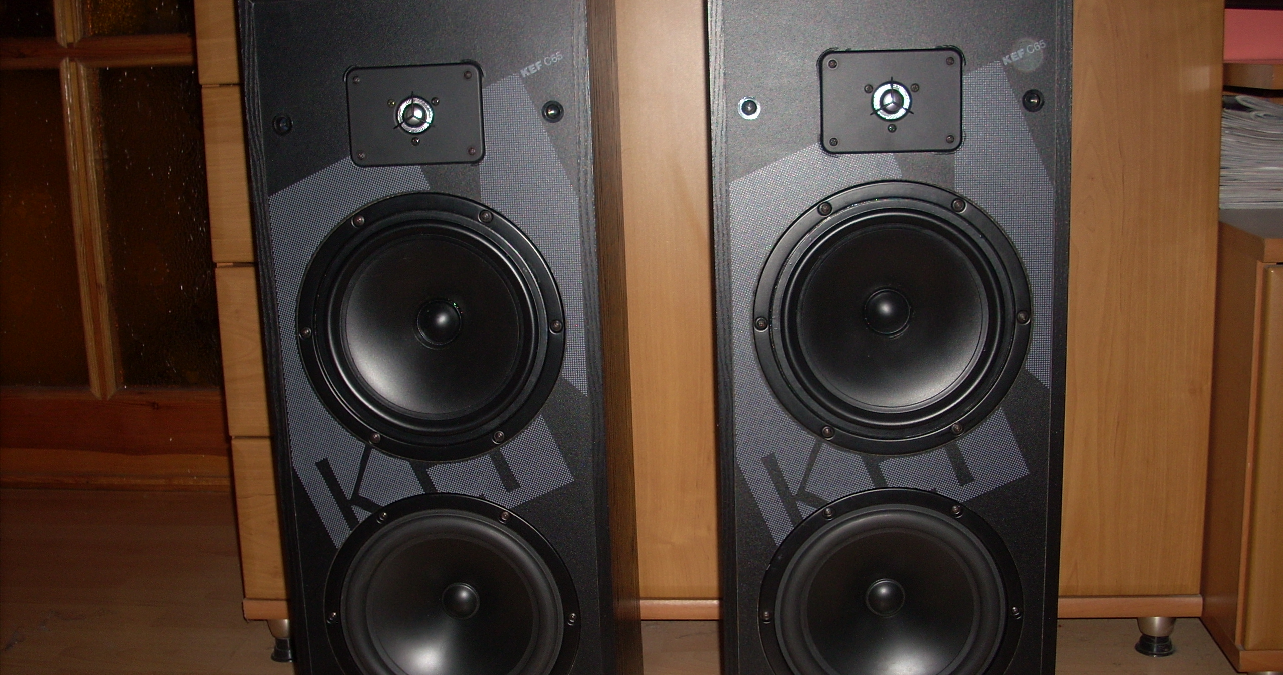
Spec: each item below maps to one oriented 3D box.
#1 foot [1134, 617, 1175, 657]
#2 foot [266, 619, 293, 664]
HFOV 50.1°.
[{"bbox_3d":[0.563,0.315,1.465,0.044,0.055,0.044,-1,11,4],"label":"foot"},{"bbox_3d":[-0.405,0.336,1.539,0.044,0.055,0.044,-1,11,4],"label":"foot"}]

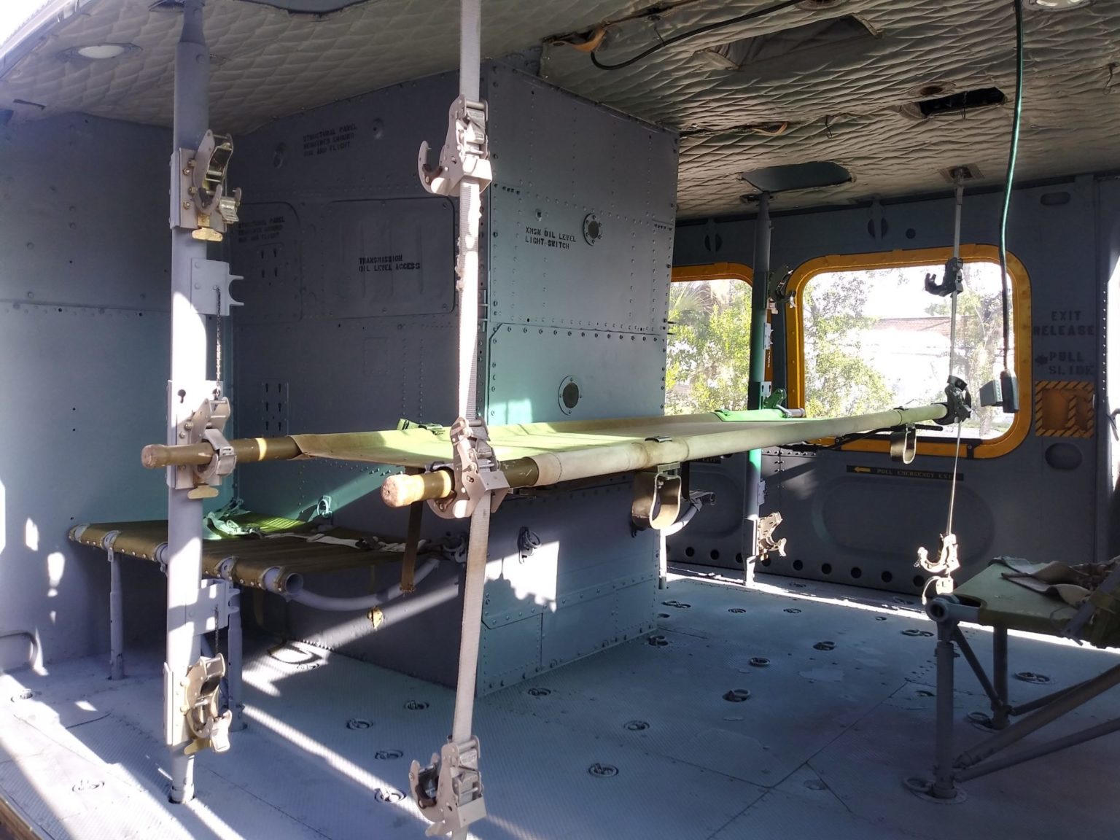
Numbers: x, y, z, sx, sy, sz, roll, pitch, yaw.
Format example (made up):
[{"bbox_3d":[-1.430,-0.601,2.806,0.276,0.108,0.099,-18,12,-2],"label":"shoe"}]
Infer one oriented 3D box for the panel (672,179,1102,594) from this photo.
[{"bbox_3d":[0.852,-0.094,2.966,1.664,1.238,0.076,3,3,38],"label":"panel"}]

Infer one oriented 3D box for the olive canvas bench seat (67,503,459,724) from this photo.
[{"bbox_3d":[-0.730,0.441,2.066,0.990,0.347,0.427,1,3,40],"label":"olive canvas bench seat"}]

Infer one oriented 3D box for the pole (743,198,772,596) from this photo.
[{"bbox_3d":[0.650,-0.093,2.878,0.055,1.283,0.055,3,3,38],"label":"pole"}]

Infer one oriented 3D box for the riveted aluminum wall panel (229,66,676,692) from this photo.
[{"bbox_3d":[-0.287,-0.104,2.306,0.879,1.295,0.708,3,3,38],"label":"riveted aluminum wall panel"}]

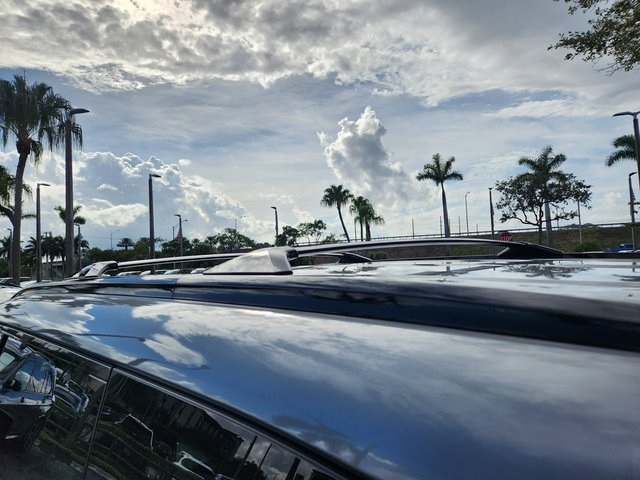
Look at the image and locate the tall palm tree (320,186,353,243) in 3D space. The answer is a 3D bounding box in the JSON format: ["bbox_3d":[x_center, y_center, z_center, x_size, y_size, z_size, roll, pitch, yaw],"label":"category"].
[{"bbox_3d":[1.887,-0.881,43.742,3.700,9.750,3.400,-2,-3,0],"label":"tall palm tree"}]

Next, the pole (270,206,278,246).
[{"bbox_3d":[-4.565,0.387,43.298,0.650,7.640,0.300,-2,-3,0],"label":"pole"}]

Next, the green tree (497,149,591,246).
[{"bbox_3d":[17.528,-2.102,32.739,7.500,9.860,7.000,-2,-3,0],"label":"green tree"}]

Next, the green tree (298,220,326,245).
[{"bbox_3d":[-0.742,1.054,48.825,3.300,6.620,3.300,-2,-3,0],"label":"green tree"}]

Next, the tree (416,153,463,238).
[{"bbox_3d":[11.171,-2.329,38.698,4.200,11.420,4.200,-2,-3,0],"label":"tree"}]

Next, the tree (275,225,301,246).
[{"bbox_3d":[-3.442,1.327,47.837,2.900,6.170,2.900,-2,-3,0],"label":"tree"}]

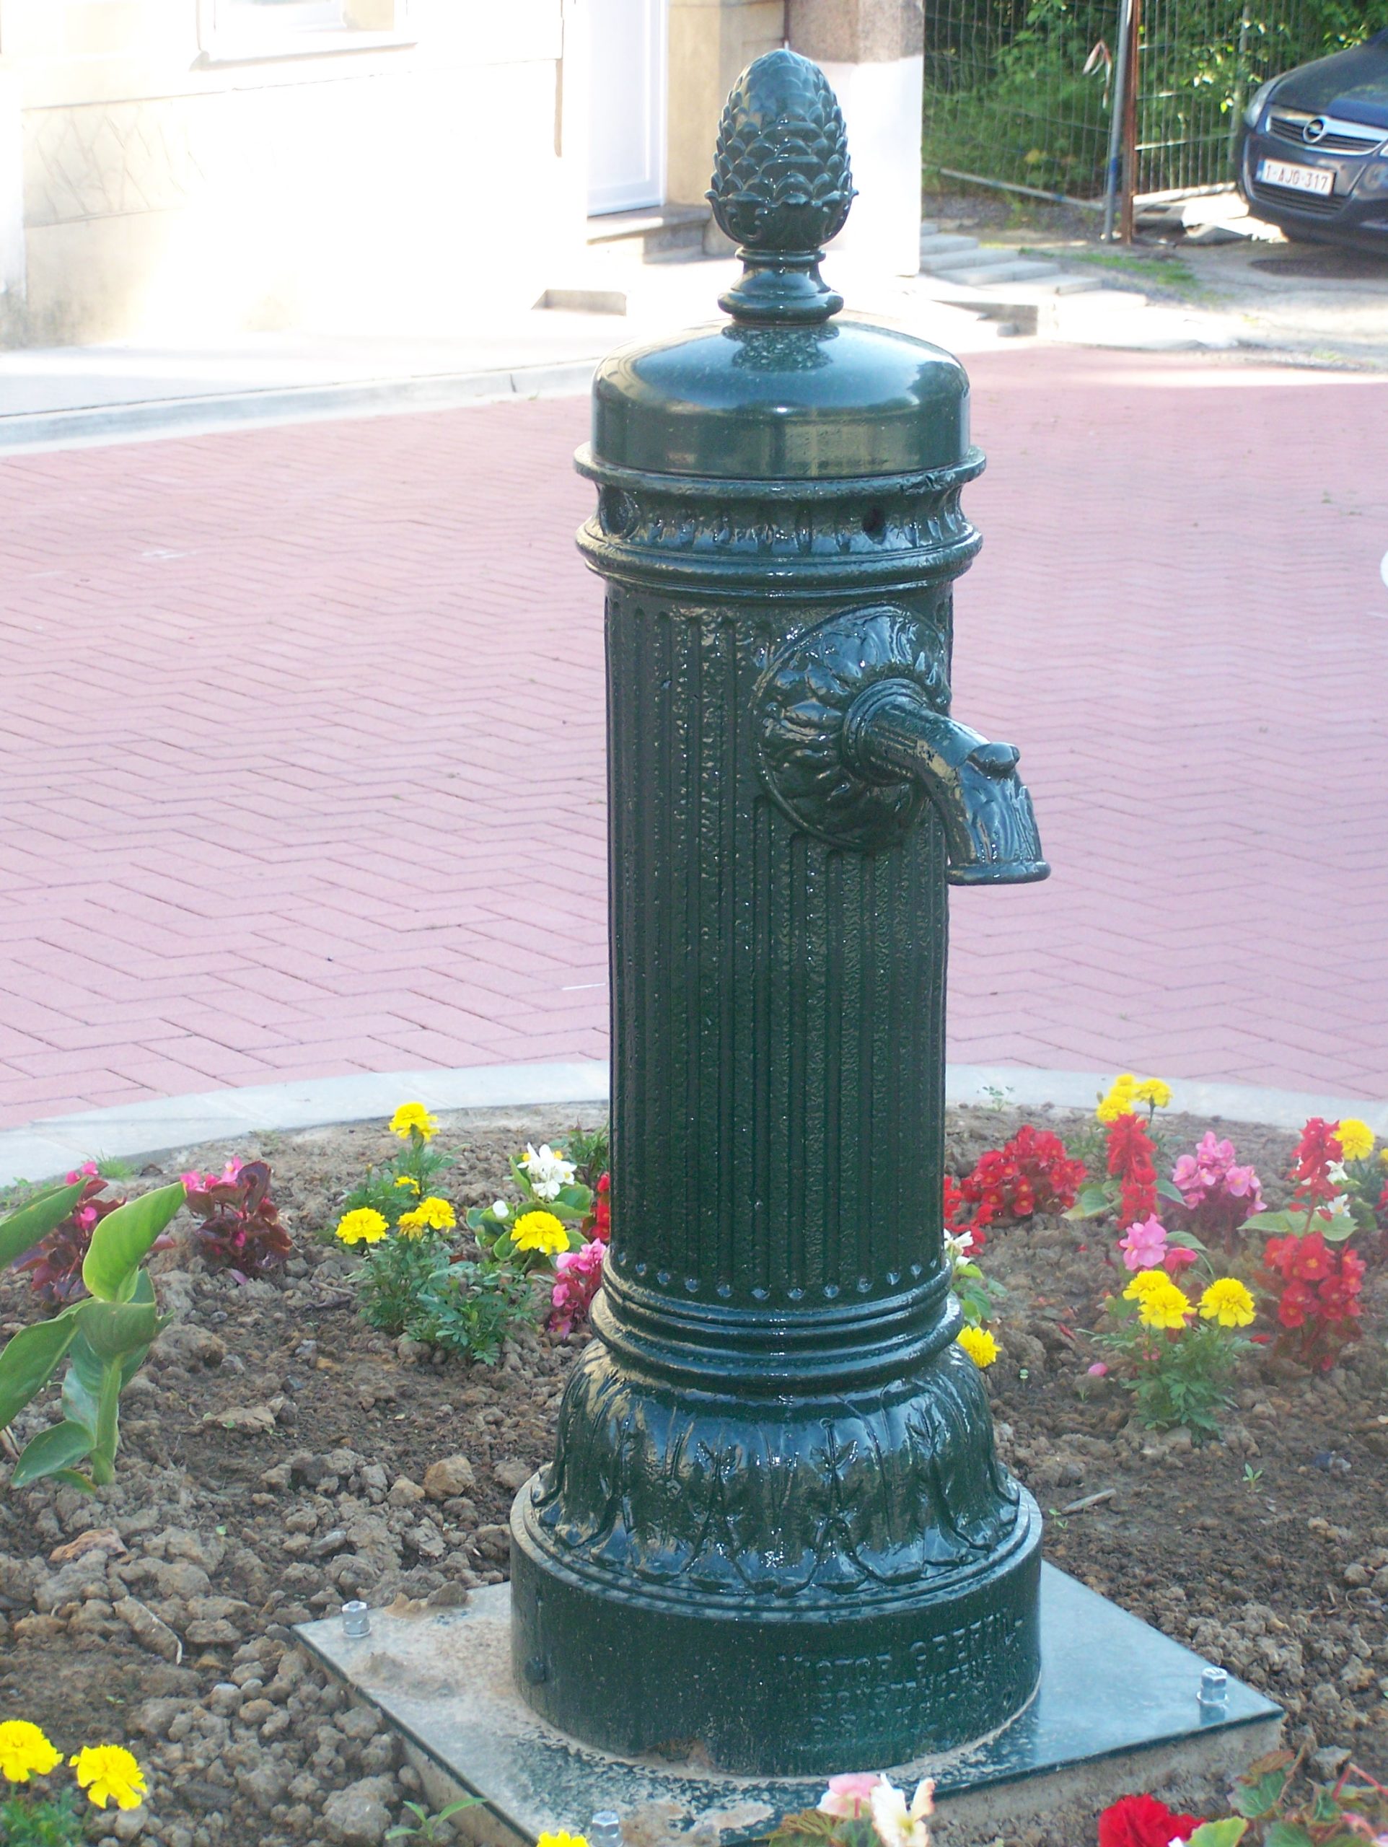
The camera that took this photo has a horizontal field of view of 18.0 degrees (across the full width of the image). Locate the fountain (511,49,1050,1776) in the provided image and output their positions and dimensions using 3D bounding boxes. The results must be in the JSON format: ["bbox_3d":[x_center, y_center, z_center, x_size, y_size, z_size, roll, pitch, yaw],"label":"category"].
[{"bbox_3d":[0.094,-0.009,3.223,0.415,1.239,0.538,-8,17,-28],"label":"fountain"}]

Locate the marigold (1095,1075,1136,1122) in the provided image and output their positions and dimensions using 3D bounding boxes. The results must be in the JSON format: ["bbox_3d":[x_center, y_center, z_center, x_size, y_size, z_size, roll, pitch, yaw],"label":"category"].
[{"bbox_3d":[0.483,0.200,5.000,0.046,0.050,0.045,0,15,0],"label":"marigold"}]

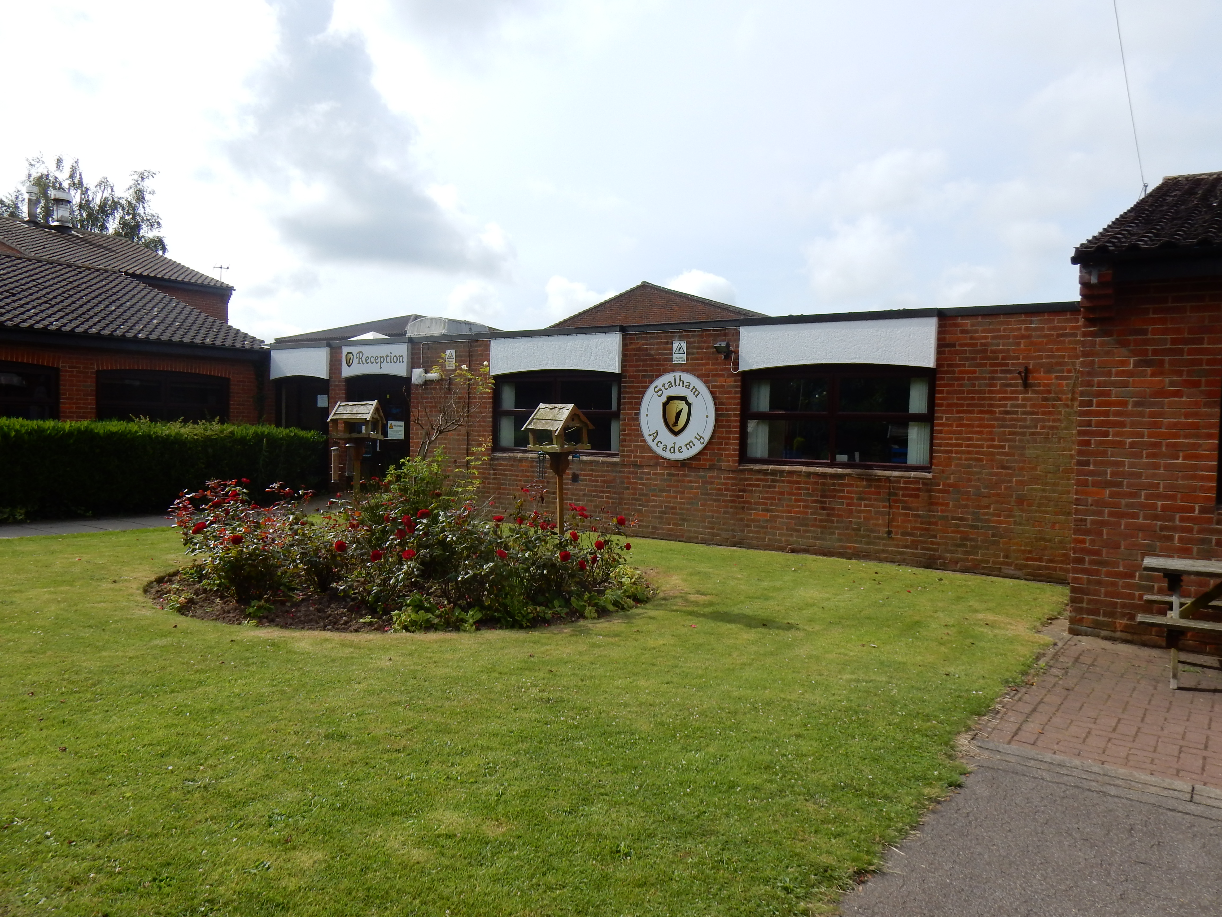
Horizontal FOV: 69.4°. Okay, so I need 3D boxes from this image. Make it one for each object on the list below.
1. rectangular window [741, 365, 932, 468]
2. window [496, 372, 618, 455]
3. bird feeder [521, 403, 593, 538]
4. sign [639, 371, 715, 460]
[{"bbox_3d":[2.702,-0.513,10.858,2.464,1.299,0.100,3,4,34],"label":"rectangular window"},{"bbox_3d":[-0.863,-0.687,13.296,2.433,1.274,0.100,3,4,34],"label":"window"},{"bbox_3d":[-0.469,0.372,7.951,0.420,1.760,0.510,4,4,43],"label":"bird feeder"},{"bbox_3d":[0.903,-0.576,11.986,1.190,1.200,0.040,3,4,34],"label":"sign"}]

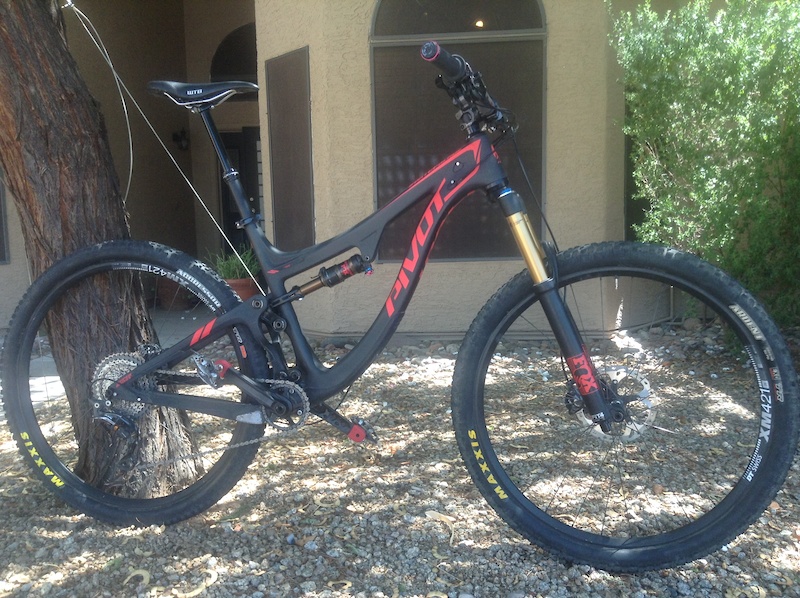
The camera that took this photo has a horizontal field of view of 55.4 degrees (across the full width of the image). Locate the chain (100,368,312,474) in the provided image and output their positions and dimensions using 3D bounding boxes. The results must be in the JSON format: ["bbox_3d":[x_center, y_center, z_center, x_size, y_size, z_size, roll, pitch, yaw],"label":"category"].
[{"bbox_3d":[-0.480,0.302,1.855,0.548,0.266,0.040,1,5,11],"label":"chain"}]

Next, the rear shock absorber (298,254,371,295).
[{"bbox_3d":[-0.157,-0.051,1.810,0.199,0.062,0.055,-27,-1,12],"label":"rear shock absorber"}]

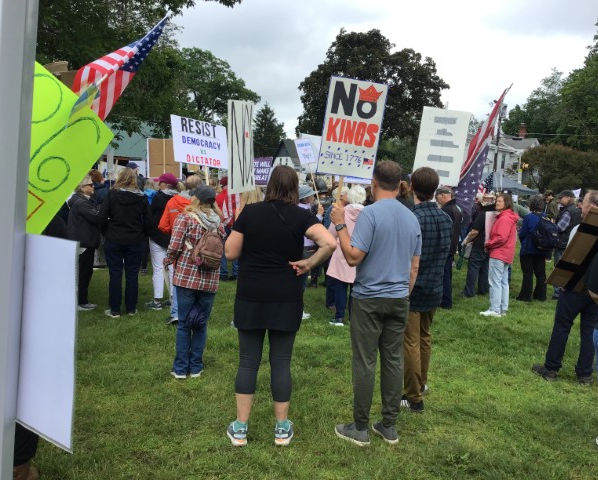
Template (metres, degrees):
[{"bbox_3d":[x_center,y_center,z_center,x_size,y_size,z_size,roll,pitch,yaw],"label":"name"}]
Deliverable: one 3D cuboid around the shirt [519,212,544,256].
[{"bbox_3d":[3.687,-0.095,9.050,0.460,0.670,0.320,-2,7,-45],"label":"shirt"}]

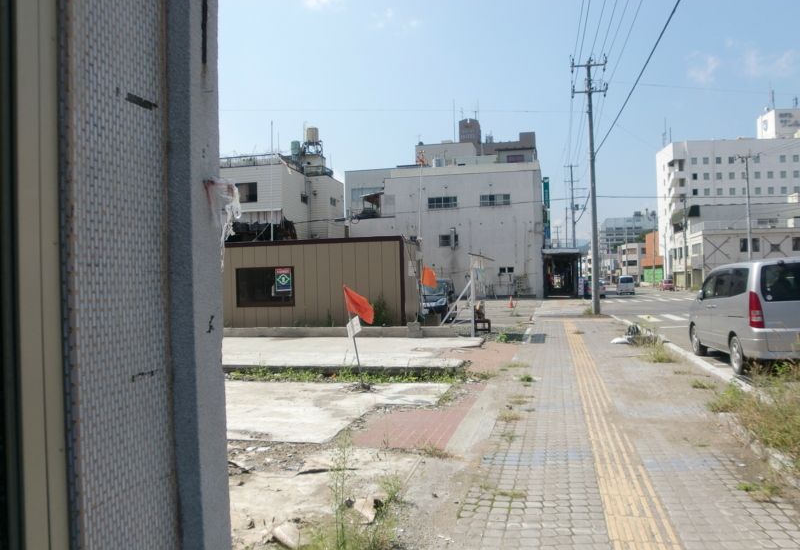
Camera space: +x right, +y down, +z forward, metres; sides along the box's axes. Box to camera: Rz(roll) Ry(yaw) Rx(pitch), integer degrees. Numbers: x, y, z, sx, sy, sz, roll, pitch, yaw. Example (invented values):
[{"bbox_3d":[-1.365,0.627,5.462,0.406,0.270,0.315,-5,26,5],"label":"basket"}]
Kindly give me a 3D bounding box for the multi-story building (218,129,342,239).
[{"bbox_3d":[-9.313,-3.578,45.888,8.600,11.600,8.600,-2,-1,13],"label":"multi-story building"}]

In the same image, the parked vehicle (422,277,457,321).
[{"bbox_3d":[1.299,1.050,26.915,1.700,1.740,4.200,-2,-1,11],"label":"parked vehicle"}]

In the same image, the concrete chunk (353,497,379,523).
[{"bbox_3d":[-0.223,1.509,4.171,0.140,0.100,0.170,-2,-1,14],"label":"concrete chunk"}]

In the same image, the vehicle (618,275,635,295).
[{"bbox_3d":[20.976,0.796,60.262,1.500,1.850,3.400,-2,-1,13],"label":"vehicle"}]

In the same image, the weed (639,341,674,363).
[{"bbox_3d":[4.656,1.414,11.723,0.650,0.320,0.450,-2,-1,14],"label":"weed"}]

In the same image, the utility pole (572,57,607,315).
[{"bbox_3d":[7.814,-3.589,26.155,1.500,10.400,0.450,-2,-1,13],"label":"utility pole"}]

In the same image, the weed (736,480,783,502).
[{"bbox_3d":[2.439,1.459,4.401,0.280,0.080,0.190,-2,-1,14],"label":"weed"}]

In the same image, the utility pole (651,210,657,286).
[{"bbox_3d":[42.763,-4.019,109.109,0.400,12.500,0.400,-2,-1,14],"label":"utility pole"}]

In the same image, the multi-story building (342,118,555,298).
[{"bbox_3d":[4.066,-4.501,56.695,16.200,13.000,13.000,-2,-1,13],"label":"multi-story building"}]

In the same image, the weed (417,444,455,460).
[{"bbox_3d":[0.324,1.521,5.601,0.310,0.100,0.200,-2,-1,14],"label":"weed"}]

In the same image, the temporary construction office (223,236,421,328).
[{"bbox_3d":[-2.986,0.410,21.832,7.000,2.850,2.600,-2,-1,14],"label":"temporary construction office"}]

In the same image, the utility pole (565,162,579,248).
[{"bbox_3d":[14.291,-3.687,53.052,1.250,10.800,0.450,-2,-1,13],"label":"utility pole"}]

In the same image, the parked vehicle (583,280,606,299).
[{"bbox_3d":[18.511,1.337,61.214,1.690,1.580,4.300,-2,-1,14],"label":"parked vehicle"}]

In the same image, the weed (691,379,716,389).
[{"bbox_3d":[4.152,1.485,8.850,0.340,0.100,0.220,-1,-1,0],"label":"weed"}]

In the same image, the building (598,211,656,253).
[{"bbox_3d":[119.390,-19.875,342.956,33.000,26.000,18.000,-1,-1,6],"label":"building"}]

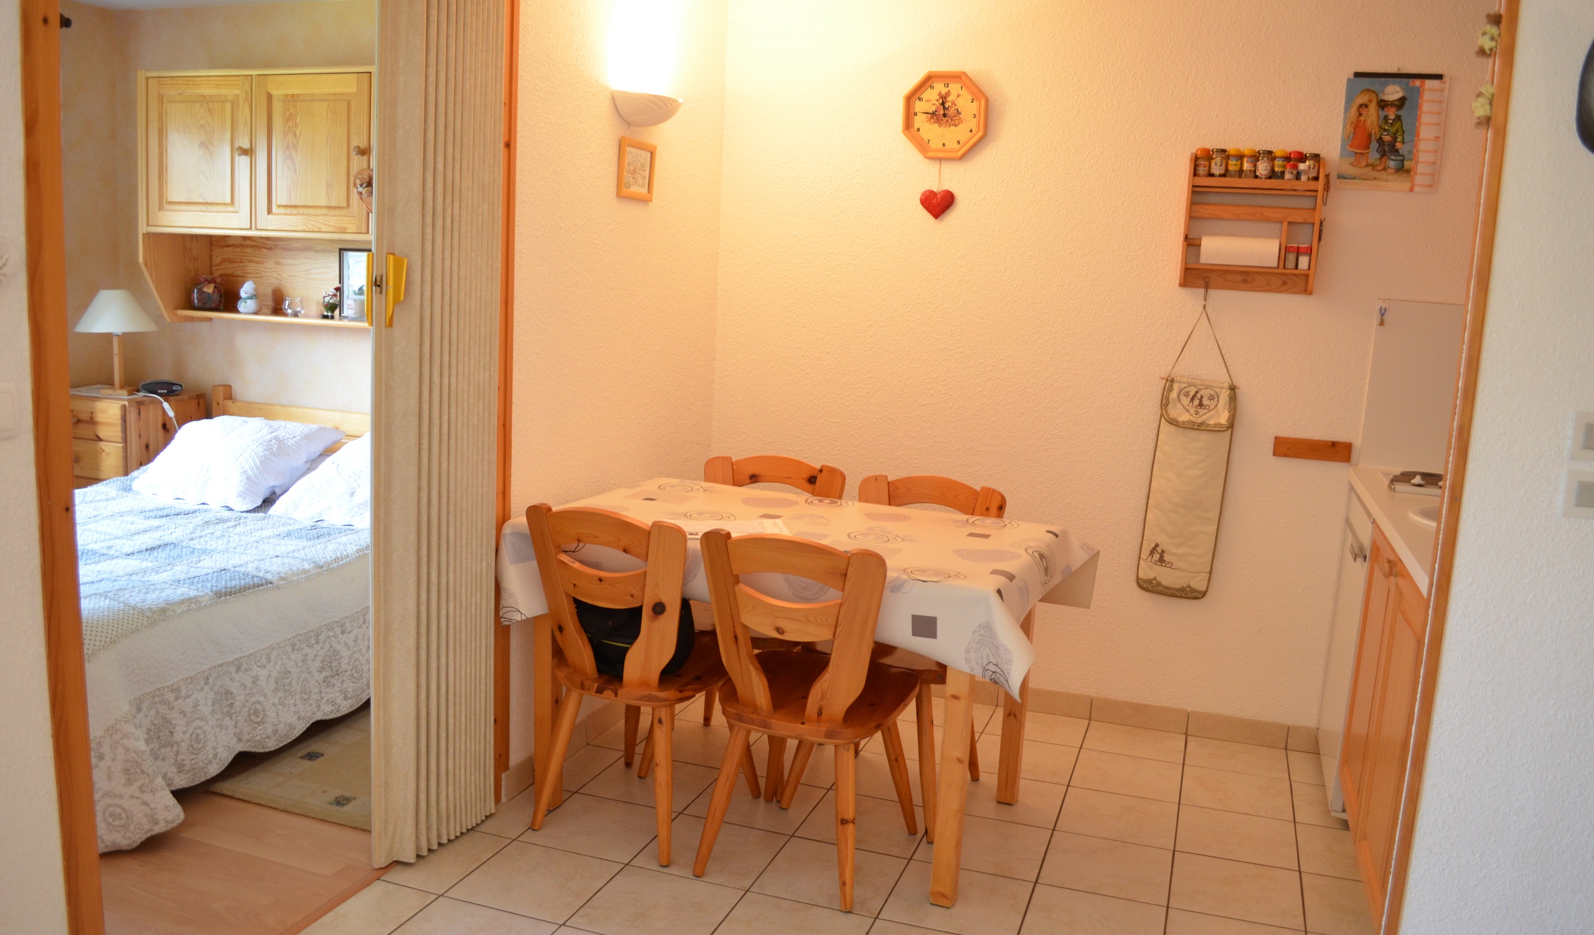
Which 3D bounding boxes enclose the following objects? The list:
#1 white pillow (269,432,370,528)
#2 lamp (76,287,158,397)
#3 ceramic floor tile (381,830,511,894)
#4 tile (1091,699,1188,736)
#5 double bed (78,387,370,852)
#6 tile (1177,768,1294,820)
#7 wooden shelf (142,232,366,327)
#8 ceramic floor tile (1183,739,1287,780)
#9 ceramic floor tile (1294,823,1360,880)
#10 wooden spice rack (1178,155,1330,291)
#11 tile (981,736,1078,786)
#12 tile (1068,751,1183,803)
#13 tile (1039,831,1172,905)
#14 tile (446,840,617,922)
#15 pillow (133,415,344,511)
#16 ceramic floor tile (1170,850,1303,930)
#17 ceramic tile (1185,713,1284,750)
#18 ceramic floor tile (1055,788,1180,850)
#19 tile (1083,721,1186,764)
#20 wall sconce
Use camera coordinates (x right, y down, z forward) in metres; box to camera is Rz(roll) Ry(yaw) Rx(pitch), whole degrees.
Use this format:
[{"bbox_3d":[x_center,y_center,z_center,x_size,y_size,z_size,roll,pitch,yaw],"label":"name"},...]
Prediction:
[{"bbox_3d":[-1.425,0.046,4.168,0.640,0.180,0.580,5,34,19],"label":"white pillow"},{"bbox_3d":[-2.723,-0.491,4.760,0.295,0.420,0.295,5,9,19],"label":"lamp"},{"bbox_3d":[-0.800,0.912,2.768,0.170,0.010,0.303,5,9,19],"label":"ceramic floor tile"},{"bbox_3d":[1.089,0.795,3.794,0.299,0.079,0.010,5,9,19],"label":"tile"},{"bbox_3d":[-1.997,0.273,3.822,1.667,0.873,1.954,5,9,19],"label":"double bed"},{"bbox_3d":[1.224,0.909,3.324,0.299,0.010,0.303,5,9,19],"label":"tile"},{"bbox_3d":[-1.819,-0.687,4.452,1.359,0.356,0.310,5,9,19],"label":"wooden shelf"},{"bbox_3d":[1.320,0.875,3.588,0.299,0.010,0.264,5,9,19],"label":"ceramic floor tile"},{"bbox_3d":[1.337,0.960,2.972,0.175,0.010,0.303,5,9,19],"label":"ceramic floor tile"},{"bbox_3d":[1.314,-0.699,3.445,0.380,0.395,0.100,5,9,19],"label":"wooden spice rack"},{"bbox_3d":[0.666,0.865,3.534,0.300,0.010,0.300,5,9,19],"label":"tile"},{"bbox_3d":[0.948,0.889,3.436,0.300,0.010,0.300,5,9,19],"label":"tile"},{"bbox_3d":[0.744,0.959,2.851,0.300,0.010,0.298,5,9,19],"label":"tile"},{"bbox_3d":[-0.585,0.932,2.690,0.300,0.010,0.300,5,9,19],"label":"tile"},{"bbox_3d":[-2.108,-0.027,4.477,0.630,0.180,0.560,5,31,19],"label":"pillow"},{"bbox_3d":[1.022,0.984,2.770,0.300,0.010,0.300,5,9,19],"label":"ceramic floor tile"},{"bbox_3d":[1.365,0.817,3.699,0.299,0.079,0.010,5,9,19],"label":"ceramic tile"},{"bbox_3d":[0.847,0.926,3.151,0.300,0.010,0.300,5,9,19],"label":"ceramic floor tile"},{"bbox_3d":[1.040,0.849,3.673,0.300,0.010,0.259,5,9,19],"label":"tile"},{"bbox_3d":[-0.401,-1.009,3.407,0.120,0.090,0.310,5,9,19],"label":"wall sconce"}]

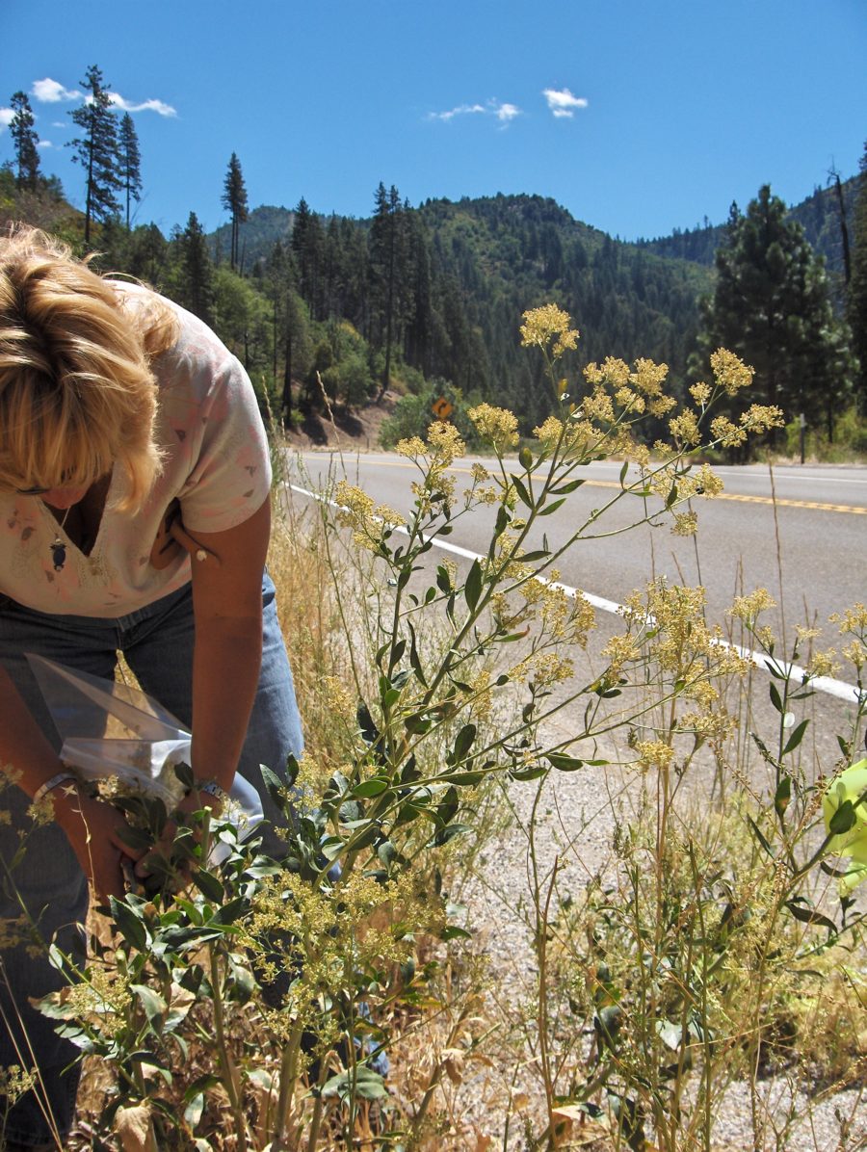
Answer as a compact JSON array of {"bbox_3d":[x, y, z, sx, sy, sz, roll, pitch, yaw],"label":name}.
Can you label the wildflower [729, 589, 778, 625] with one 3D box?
[{"bbox_3d":[0.381,0.036,1.550,0.057,0.044,0.051,0,6,0],"label":"wildflower"}]

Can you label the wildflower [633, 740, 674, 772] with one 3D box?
[{"bbox_3d":[0.217,0.177,1.280,0.042,0.030,0.038,0,6,0],"label":"wildflower"}]

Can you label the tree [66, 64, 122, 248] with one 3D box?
[{"bbox_3d":[-32.568,-40.258,125.000,5.189,17.604,5.189,0,6,0],"label":"tree"}]

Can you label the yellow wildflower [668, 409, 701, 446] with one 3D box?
[{"bbox_3d":[0.291,-0.172,1.500,0.038,0.042,0.040,0,6,0],"label":"yellow wildflower"}]

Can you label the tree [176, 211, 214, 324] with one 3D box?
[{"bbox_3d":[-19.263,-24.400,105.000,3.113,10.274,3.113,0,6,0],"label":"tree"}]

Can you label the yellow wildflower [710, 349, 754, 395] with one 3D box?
[{"bbox_3d":[0.305,-0.208,1.330,0.045,0.047,0.041,0,6,0],"label":"yellow wildflower"}]

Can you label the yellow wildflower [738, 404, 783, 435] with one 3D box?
[{"bbox_3d":[0.336,-0.160,1.330,0.047,0.030,0.043,0,6,0],"label":"yellow wildflower"}]

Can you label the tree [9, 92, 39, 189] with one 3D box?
[{"bbox_3d":[-59.925,-63.728,190.000,4.507,14.365,4.056,0,6,0],"label":"tree"}]

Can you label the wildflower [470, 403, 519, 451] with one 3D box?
[{"bbox_3d":[0.062,-0.155,1.350,0.052,0.050,0.047,0,6,0],"label":"wildflower"}]

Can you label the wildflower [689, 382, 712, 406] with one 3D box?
[{"bbox_3d":[0.274,-0.187,1.330,0.022,0.024,0.019,0,6,0],"label":"wildflower"}]

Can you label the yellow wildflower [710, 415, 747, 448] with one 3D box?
[{"bbox_3d":[0.340,-0.167,1.500,0.042,0.038,0.040,0,6,0],"label":"yellow wildflower"}]

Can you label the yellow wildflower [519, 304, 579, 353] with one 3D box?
[{"bbox_3d":[0.120,-0.257,1.350,0.062,0.050,0.056,0,6,0],"label":"yellow wildflower"}]

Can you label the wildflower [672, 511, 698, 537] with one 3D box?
[{"bbox_3d":[0.291,-0.061,1.500,0.029,0.029,0.029,0,6,0],"label":"wildflower"}]

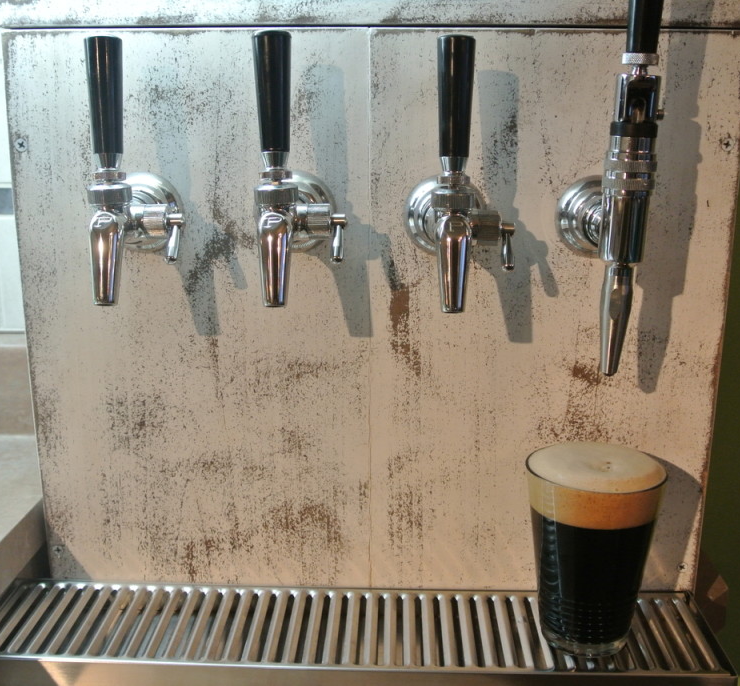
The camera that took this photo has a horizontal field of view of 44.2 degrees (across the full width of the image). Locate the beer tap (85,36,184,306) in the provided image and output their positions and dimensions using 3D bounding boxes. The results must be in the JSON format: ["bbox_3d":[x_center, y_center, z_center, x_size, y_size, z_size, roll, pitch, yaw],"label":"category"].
[{"bbox_3d":[-0.148,-0.108,0.573,0.070,0.157,0.095,1,14,2],"label":"beer tap"}]

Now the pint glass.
[{"bbox_3d":[0.148,0.141,0.615,0.089,0.123,0.089,1,14,2],"label":"pint glass"}]

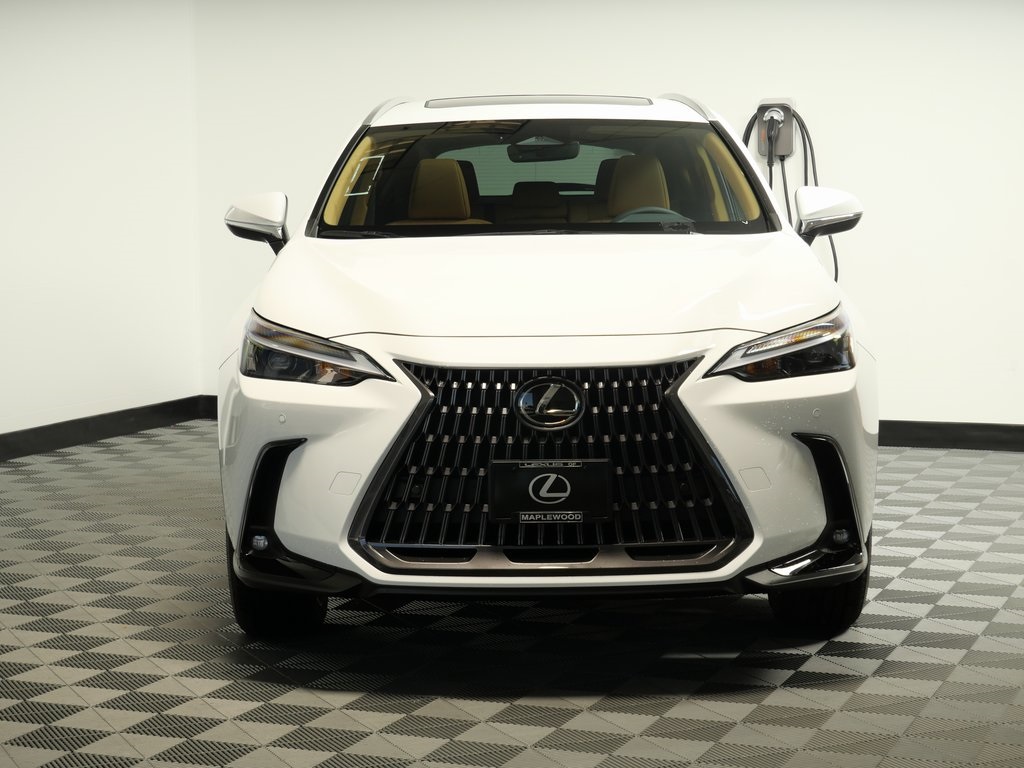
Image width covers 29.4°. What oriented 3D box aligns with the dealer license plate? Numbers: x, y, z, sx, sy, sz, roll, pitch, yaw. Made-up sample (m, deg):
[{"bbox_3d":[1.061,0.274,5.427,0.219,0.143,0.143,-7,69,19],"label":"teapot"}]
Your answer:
[{"bbox_3d":[0.096,0.270,4.947,0.304,0.157,0.020,-1,5,1],"label":"dealer license plate"}]

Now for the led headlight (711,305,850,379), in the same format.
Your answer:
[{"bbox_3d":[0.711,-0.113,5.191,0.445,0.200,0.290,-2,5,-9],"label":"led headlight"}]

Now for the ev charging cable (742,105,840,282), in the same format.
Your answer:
[{"bbox_3d":[1.409,-0.920,10.060,0.560,1.080,0.200,1,5,23],"label":"ev charging cable"}]

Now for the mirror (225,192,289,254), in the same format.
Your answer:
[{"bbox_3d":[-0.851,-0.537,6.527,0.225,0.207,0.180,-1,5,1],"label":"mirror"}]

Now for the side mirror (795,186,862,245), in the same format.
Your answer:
[{"bbox_3d":[1.058,-0.560,6.527,0.225,0.207,0.180,-1,5,1],"label":"side mirror"}]

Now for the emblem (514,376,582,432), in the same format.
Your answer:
[{"bbox_3d":[0.096,0.050,4.953,0.177,0.135,0.035,-1,5,1],"label":"emblem"}]

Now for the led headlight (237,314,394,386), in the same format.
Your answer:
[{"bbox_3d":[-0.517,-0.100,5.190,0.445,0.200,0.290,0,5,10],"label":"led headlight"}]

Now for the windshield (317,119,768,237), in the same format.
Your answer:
[{"bbox_3d":[0.104,-0.672,6.436,1.450,0.180,0.880,-1,35,1],"label":"windshield"}]

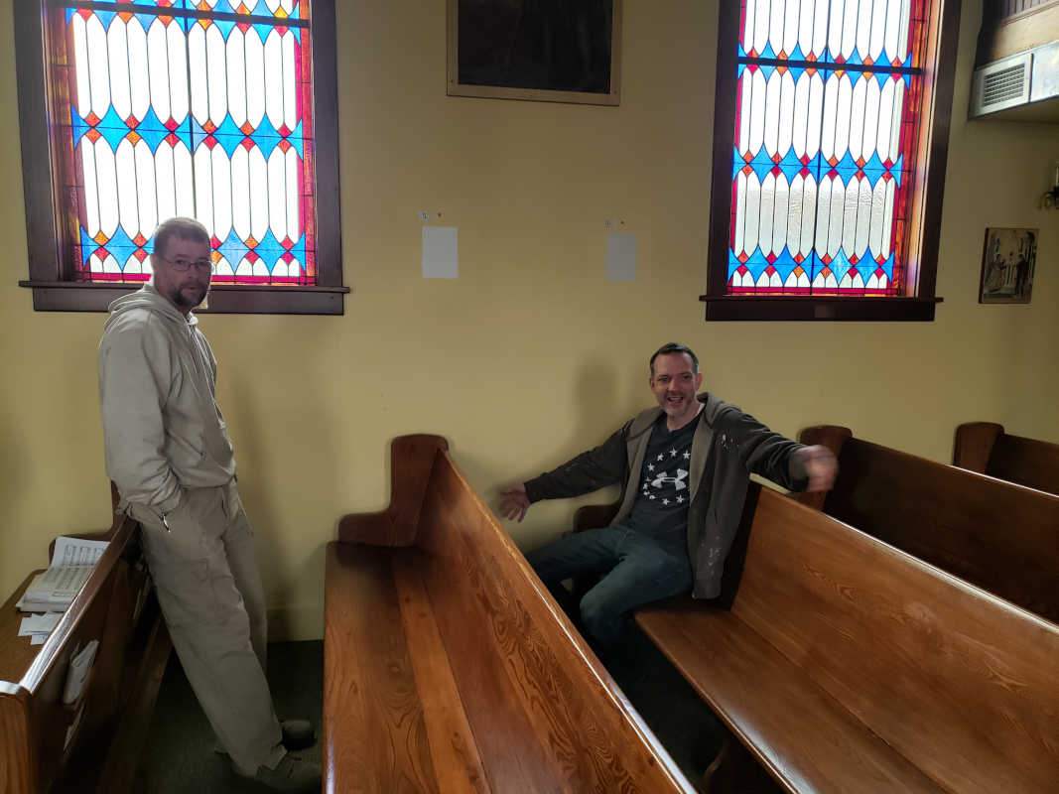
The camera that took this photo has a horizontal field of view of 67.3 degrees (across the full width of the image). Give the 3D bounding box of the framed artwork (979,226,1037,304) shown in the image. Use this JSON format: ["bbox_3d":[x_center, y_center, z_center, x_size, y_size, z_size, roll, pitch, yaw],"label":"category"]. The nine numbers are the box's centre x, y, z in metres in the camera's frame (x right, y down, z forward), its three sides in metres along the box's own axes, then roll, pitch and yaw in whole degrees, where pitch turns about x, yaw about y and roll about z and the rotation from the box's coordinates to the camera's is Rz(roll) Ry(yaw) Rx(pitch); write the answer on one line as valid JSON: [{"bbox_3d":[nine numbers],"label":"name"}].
[{"bbox_3d":[2.392,-0.648,3.944,0.304,0.363,0.025,-1,8,-13],"label":"framed artwork"}]

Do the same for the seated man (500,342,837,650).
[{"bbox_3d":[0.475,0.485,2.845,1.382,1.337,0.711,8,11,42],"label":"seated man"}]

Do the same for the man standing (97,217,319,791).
[{"bbox_3d":[-0.912,0.345,2.344,0.563,1.706,0.513,2,8,7],"label":"man standing"}]

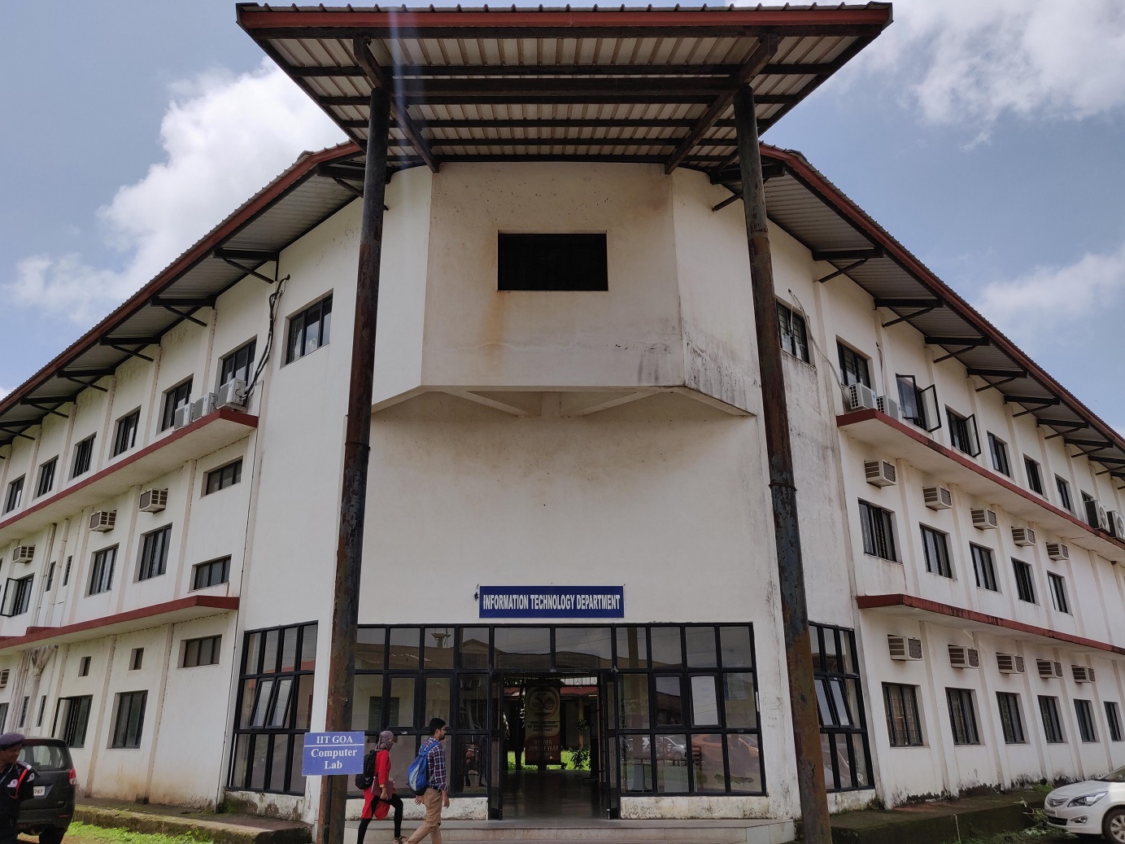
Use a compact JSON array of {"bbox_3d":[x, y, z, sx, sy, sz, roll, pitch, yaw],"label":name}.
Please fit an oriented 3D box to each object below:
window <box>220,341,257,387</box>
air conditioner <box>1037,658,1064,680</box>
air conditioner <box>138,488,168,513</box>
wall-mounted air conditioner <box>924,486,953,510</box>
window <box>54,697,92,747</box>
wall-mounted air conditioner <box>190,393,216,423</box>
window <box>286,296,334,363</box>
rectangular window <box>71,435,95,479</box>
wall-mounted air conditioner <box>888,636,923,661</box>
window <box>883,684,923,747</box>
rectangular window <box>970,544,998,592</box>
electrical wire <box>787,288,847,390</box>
[{"bbox_3d":[-7.574,-1.154,18.979,1.739,1.221,0.150,-18,-27,39],"label":"window"},{"bbox_3d":[13.936,7.063,23.172,0.650,0.445,0.440,19,-28,-41],"label":"air conditioner"},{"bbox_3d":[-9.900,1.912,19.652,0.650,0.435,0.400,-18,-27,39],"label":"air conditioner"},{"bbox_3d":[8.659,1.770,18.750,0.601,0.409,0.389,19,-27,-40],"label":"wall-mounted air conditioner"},{"bbox_3d":[-11.890,7.292,19.786,1.817,1.159,0.260,-18,-27,39],"label":"window"},{"bbox_3d":[-8.258,-0.307,18.836,0.743,0.537,0.261,-18,-27,38],"label":"wall-mounted air conditioner"},{"bbox_3d":[-5.300,-1.893,17.073,1.871,1.245,0.150,-18,-27,39],"label":"window"},{"bbox_3d":[-15.336,1.170,26.061,1.761,1.287,0.120,-18,-27,38],"label":"rectangular window"},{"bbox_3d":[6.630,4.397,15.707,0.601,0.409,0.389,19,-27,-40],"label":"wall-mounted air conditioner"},{"bbox_3d":[7.042,6.080,16.839,1.804,1.232,0.160,19,-28,-41],"label":"window"},{"bbox_3d":[11.183,3.906,21.620,1.671,1.170,0.150,19,-28,-40],"label":"rectangular window"},{"bbox_3d":[5.267,-1.696,16.693,1.857,1.663,0.140,19,-27,-40],"label":"electrical wire"}]

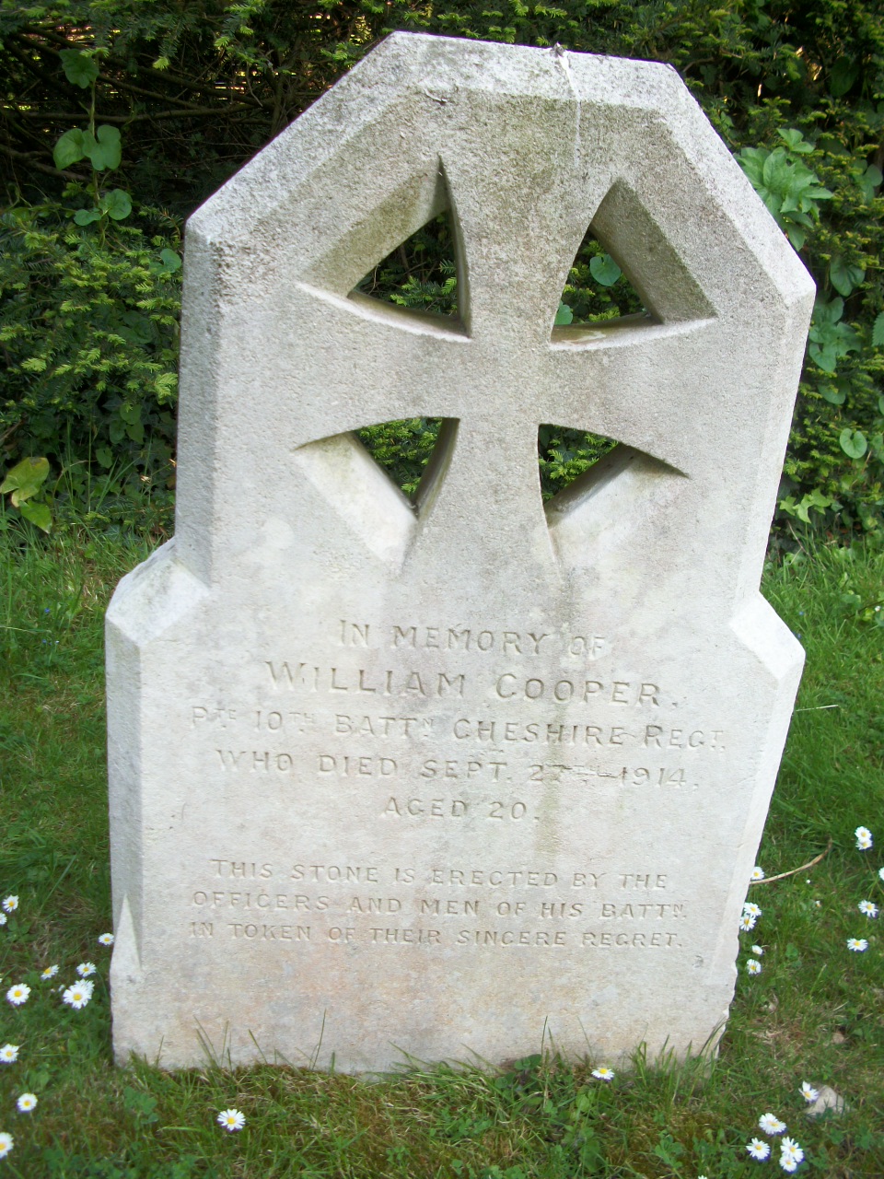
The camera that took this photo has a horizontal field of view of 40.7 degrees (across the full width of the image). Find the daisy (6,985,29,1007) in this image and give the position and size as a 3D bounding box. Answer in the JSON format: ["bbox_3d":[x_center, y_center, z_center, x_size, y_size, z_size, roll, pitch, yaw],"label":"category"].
[{"bbox_3d":[-0.417,0.398,1.170,0.023,0.010,0.023,-13,33,-23],"label":"daisy"}]

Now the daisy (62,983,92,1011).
[{"bbox_3d":[-0.360,0.400,1.174,0.027,0.010,0.027,-2,30,1],"label":"daisy"}]

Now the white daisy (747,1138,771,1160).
[{"bbox_3d":[0.274,0.484,1.033,0.022,0.010,0.022,19,30,22],"label":"white daisy"}]

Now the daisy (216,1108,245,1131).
[{"bbox_3d":[-0.183,0.458,1.031,0.024,0.010,0.024,6,21,-7],"label":"daisy"}]

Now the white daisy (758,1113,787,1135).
[{"bbox_3d":[0.294,0.476,1.061,0.024,0.010,0.024,17,23,22],"label":"white daisy"}]

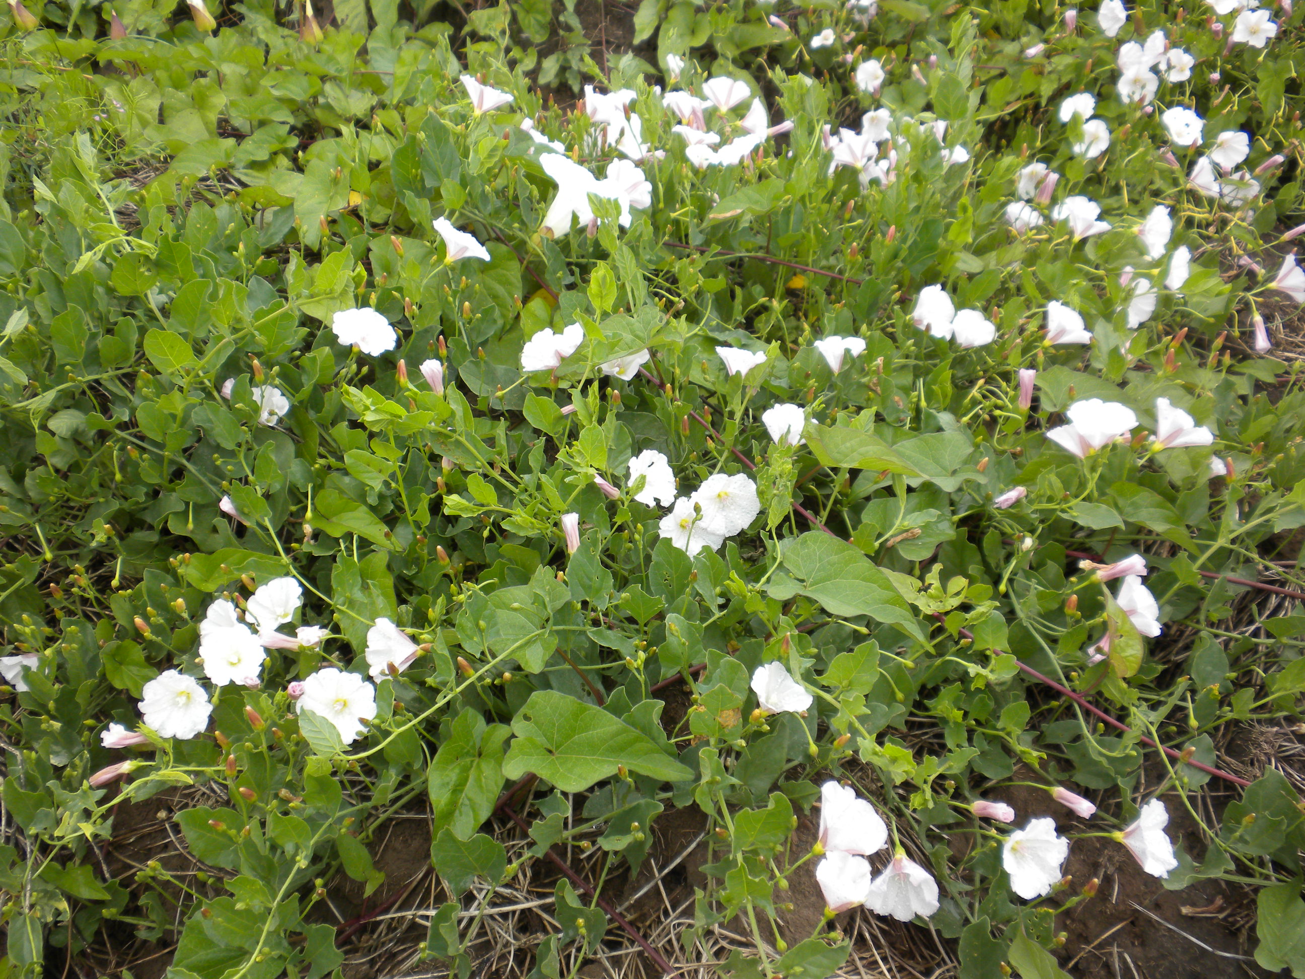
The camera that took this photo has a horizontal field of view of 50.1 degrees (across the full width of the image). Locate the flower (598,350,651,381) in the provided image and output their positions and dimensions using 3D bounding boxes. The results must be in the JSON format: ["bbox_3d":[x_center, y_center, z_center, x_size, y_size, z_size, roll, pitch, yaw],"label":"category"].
[{"bbox_3d":[-0.013,-0.062,0.665,0.025,0.016,0.024,0,49,0],"label":"flower"}]

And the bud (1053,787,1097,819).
[{"bbox_3d":[0.179,0.133,0.592,0.021,0.009,0.009,28,50,35],"label":"bud"}]

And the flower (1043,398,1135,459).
[{"bbox_3d":[0.248,-0.033,0.791,0.048,0.048,0.029,4,88,5],"label":"flower"}]

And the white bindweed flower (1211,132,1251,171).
[{"bbox_3d":[0.362,-0.217,0.880,0.016,0.026,0.026,24,20,-47],"label":"white bindweed flower"}]

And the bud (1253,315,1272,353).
[{"bbox_3d":[0.302,-0.077,0.690,0.007,0.007,0.018,-12,84,0],"label":"bud"}]

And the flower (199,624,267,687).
[{"bbox_3d":[-0.184,0.074,0.615,0.028,0.017,0.028,-16,80,-17],"label":"flower"}]

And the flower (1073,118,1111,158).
[{"bbox_3d":[0.331,-0.264,1.051,0.029,0.029,0.018,5,21,6],"label":"flower"}]

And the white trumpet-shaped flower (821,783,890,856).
[{"bbox_3d":[0.081,0.150,0.608,0.026,0.037,0.037,-38,54,-17],"label":"white trumpet-shaped flower"}]

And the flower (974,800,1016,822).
[{"bbox_3d":[0.122,0.114,0.495,0.017,0.006,0.006,15,0,24],"label":"flower"}]

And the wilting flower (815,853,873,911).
[{"bbox_3d":[0.071,0.152,0.530,0.022,0.019,0.022,7,41,-6],"label":"wilting flower"}]

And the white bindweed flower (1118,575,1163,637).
[{"bbox_3d":[0.243,0.064,0.713,0.024,0.034,0.034,-22,43,7],"label":"white bindweed flower"}]

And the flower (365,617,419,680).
[{"bbox_3d":[-0.107,0.066,0.575,0.020,0.026,0.026,3,35,-28],"label":"flower"}]

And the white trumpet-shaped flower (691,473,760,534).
[{"bbox_3d":[0.034,0.007,0.644,0.031,0.031,0.018,-3,18,-3],"label":"white trumpet-shaped flower"}]

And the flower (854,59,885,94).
[{"bbox_3d":[0.182,-0.344,1.164,0.027,0.027,0.018,27,27,26],"label":"flower"}]

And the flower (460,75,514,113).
[{"bbox_3d":[-0.102,-0.242,0.855,0.034,0.020,0.032,32,11,29],"label":"flower"}]

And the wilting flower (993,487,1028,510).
[{"bbox_3d":[0.155,0.004,0.605,0.017,0.006,0.006,-29,90,-12],"label":"wilting flower"}]

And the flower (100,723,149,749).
[{"bbox_3d":[-0.228,0.106,0.603,0.023,0.011,0.012,9,37,-29],"label":"flower"}]

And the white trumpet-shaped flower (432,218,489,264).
[{"bbox_3d":[-0.109,-0.131,0.760,0.035,0.019,0.035,22,18,-50],"label":"white trumpet-shaped flower"}]

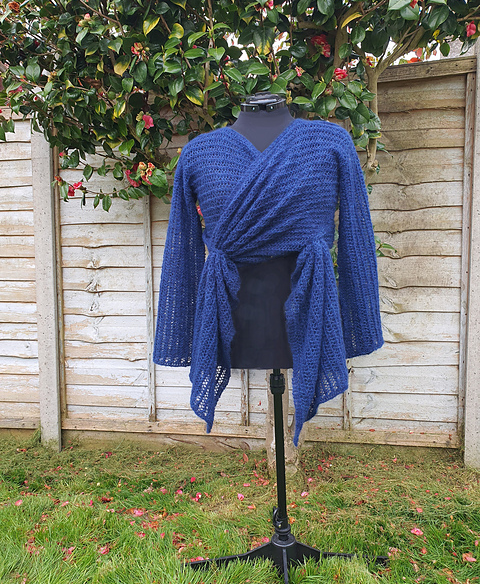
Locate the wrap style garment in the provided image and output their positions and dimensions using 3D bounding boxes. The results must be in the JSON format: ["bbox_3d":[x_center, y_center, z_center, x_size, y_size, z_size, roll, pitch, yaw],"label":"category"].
[{"bbox_3d":[0.070,-0.033,1.200,0.570,0.780,0.280,-2,4,6],"label":"wrap style garment"}]

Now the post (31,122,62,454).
[{"bbox_3d":[-0.885,-0.033,2.271,0.098,1.554,0.100,1,4,11],"label":"post"}]

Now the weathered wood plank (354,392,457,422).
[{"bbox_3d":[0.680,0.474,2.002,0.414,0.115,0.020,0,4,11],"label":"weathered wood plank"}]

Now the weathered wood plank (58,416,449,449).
[{"bbox_3d":[0.021,0.618,2.130,1.767,0.055,0.030,0,4,11],"label":"weathered wood plank"}]

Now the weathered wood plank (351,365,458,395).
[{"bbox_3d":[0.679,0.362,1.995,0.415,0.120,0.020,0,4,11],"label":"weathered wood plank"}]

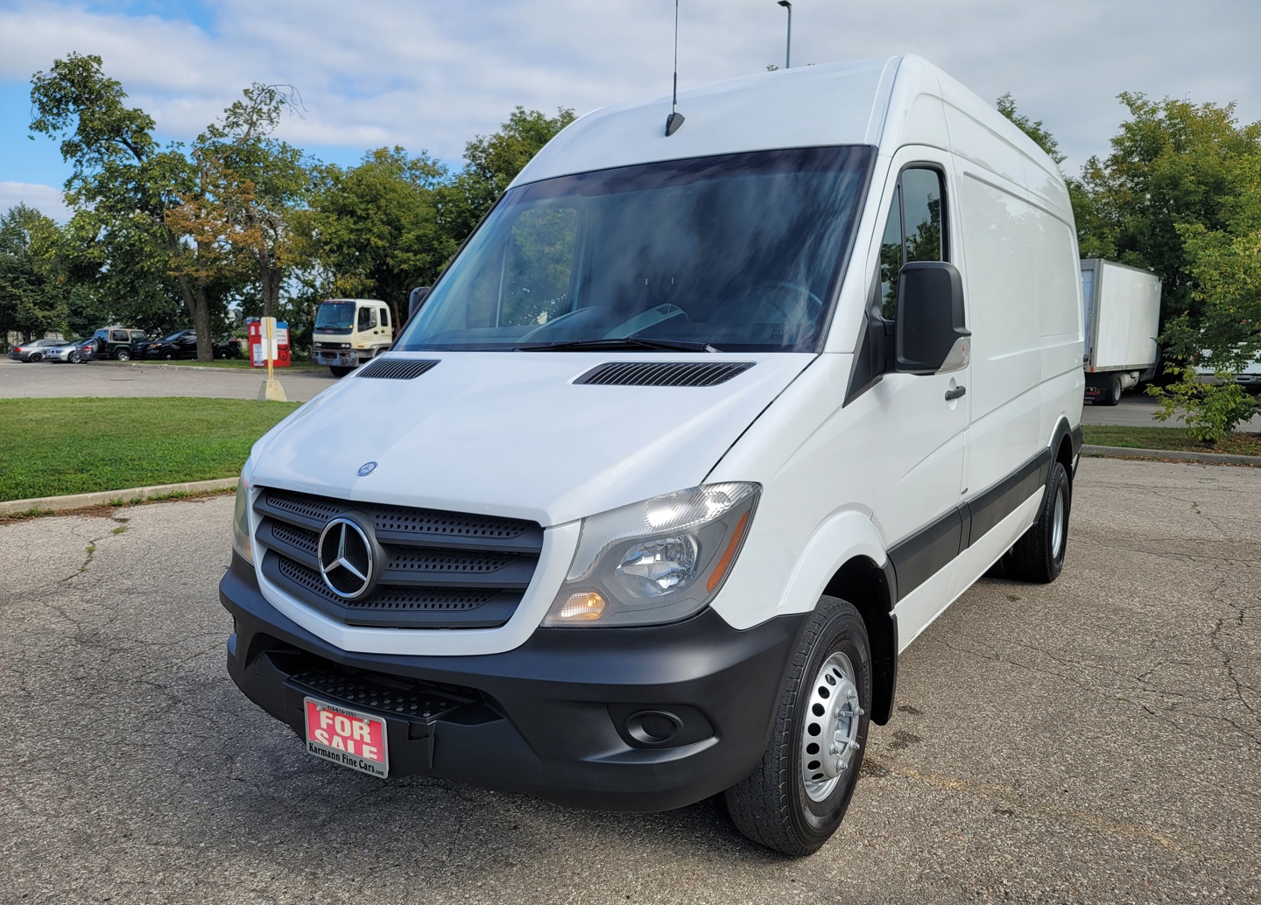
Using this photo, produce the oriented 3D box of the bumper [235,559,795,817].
[{"bbox_3d":[-0.541,0.593,2.738,1.950,0.540,0.830,5,9,34],"label":"bumper"}]

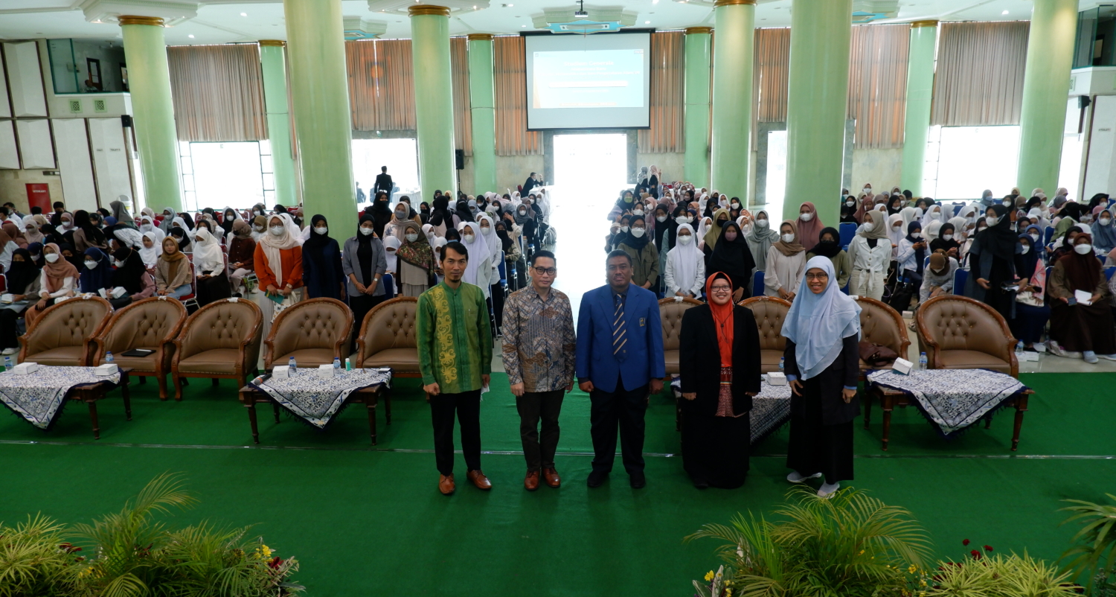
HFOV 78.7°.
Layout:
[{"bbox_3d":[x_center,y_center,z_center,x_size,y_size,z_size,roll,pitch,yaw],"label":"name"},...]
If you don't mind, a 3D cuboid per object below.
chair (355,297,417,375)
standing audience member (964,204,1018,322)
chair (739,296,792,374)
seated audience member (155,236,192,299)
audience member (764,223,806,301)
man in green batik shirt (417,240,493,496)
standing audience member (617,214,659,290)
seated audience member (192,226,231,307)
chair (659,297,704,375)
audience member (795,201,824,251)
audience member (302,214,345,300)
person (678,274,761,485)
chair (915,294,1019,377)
[{"bbox_3d":[-1.487,0.475,6.709,0.770,0.850,0.720,0,13,7],"label":"chair"},{"bbox_3d":[4.875,-0.236,7.711,0.540,1.640,0.320,1,12,12],"label":"standing audience member"},{"bbox_3d":[2.007,0.466,6.441,0.760,0.870,0.680,0,13,3],"label":"chair"},{"bbox_3d":[-4.912,-0.114,8.563,0.500,1.295,0.750,-1,13,-1],"label":"seated audience member"},{"bbox_3d":[2.543,-0.096,7.702,0.470,1.550,0.300,1,11,9],"label":"audience member"},{"bbox_3d":[-0.675,0.464,4.697,0.530,1.738,0.340,-2,13,-6],"label":"man in green batik shirt"},{"bbox_3d":[0.893,-0.116,7.464,0.470,1.580,0.340,0,13,4],"label":"standing audience member"},{"bbox_3d":[-4.797,-0.293,9.434,0.470,1.330,0.640,0,11,4],"label":"seated audience member"},{"bbox_3d":[1.153,0.474,6.496,0.770,0.850,0.720,0,13,3],"label":"chair"},{"bbox_3d":[3.182,-0.428,8.758,0.460,1.610,0.300,1,11,9],"label":"audience member"},{"bbox_3d":[-2.673,-0.135,7.772,0.480,1.610,0.320,-3,13,-7],"label":"audience member"},{"bbox_3d":[1.097,0.553,4.726,0.570,1.489,0.370,0,13,6],"label":"person"},{"bbox_3d":[3.665,0.471,6.303,0.770,0.850,0.720,-2,13,-4],"label":"chair"}]

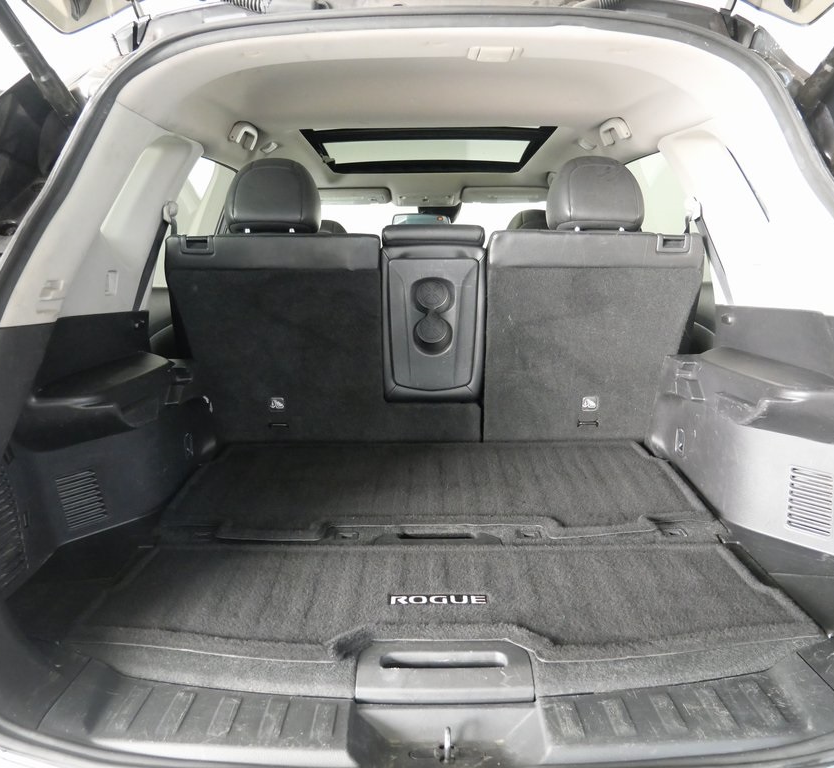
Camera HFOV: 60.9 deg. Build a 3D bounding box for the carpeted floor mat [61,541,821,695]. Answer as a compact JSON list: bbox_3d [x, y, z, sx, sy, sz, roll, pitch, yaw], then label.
[{"bbox_3d":[0.036,0.330,1.050,1.000,0.050,0.350,0,13,0],"label":"carpeted floor mat"}]

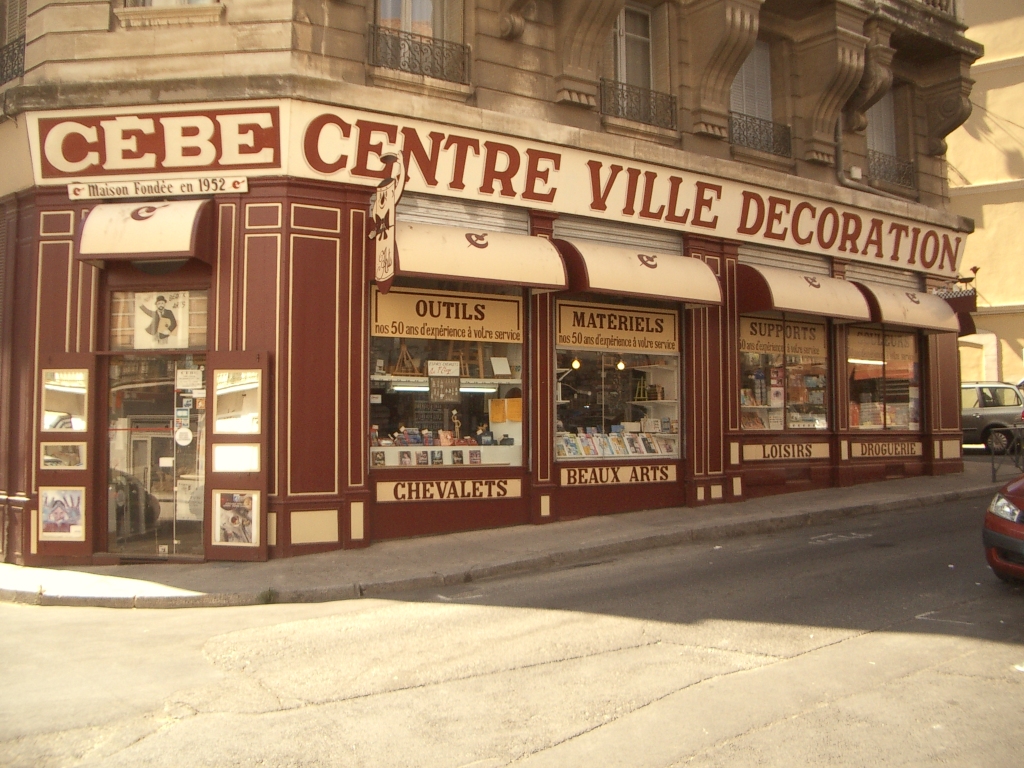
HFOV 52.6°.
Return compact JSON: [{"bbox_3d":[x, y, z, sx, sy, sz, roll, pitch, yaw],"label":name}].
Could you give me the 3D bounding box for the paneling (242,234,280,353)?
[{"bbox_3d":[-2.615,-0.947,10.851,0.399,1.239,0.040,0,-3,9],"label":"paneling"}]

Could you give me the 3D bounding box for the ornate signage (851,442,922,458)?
[{"bbox_3d":[5.909,1.039,16.299,1.754,0.220,0.030,2,-3,-34],"label":"ornate signage"}]

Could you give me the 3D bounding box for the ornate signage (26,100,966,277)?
[{"bbox_3d":[1.360,-2.653,15.975,15.955,0.902,2.153,2,-4,-34],"label":"ornate signage"}]

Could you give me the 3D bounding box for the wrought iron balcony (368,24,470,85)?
[{"bbox_3d":[-1.065,-3.747,11.848,1.316,0.459,0.120,2,-3,-34],"label":"wrought iron balcony"}]

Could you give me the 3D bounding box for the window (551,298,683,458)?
[{"bbox_3d":[1.387,-0.024,13.210,2.041,1.989,0.120,2,-4,-33],"label":"window"}]

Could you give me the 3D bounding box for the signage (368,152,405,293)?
[{"bbox_3d":[-1.504,-1.891,12.394,0.080,1.629,0.911,2,-4,-34],"label":"signage"}]

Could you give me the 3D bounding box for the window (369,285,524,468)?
[{"bbox_3d":[-0.748,-0.052,12.064,2.063,2.053,0.120,2,-3,-34],"label":"window"}]

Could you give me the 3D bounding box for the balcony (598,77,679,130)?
[{"bbox_3d":[1.912,-4.156,15.437,1.477,0.513,0.120,2,-4,-34],"label":"balcony"}]

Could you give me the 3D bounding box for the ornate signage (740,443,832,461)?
[{"bbox_3d":[4.510,1.102,16.908,2.056,0.244,0.040,2,-4,-34],"label":"ornate signage"}]

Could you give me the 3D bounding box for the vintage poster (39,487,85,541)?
[{"bbox_3d":[-4.775,1.386,11.013,0.535,0.573,0.025,0,-3,9],"label":"vintage poster"}]

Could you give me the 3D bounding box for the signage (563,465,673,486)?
[{"bbox_3d":[1.387,1.170,13.232,1.906,0.217,0.030,2,-3,-34],"label":"signage"}]

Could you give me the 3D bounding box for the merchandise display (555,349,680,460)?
[{"bbox_3d":[1.393,0.285,13.741,2.100,1.440,0.500,2,-3,-34],"label":"merchandise display"}]

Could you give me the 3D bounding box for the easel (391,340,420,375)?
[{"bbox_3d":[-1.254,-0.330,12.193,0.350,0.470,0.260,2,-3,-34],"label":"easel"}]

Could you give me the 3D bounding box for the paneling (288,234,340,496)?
[{"bbox_3d":[-2.349,-0.224,12.345,0.627,3.093,0.050,2,-4,-34],"label":"paneling"}]

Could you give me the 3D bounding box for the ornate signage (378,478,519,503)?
[{"bbox_3d":[-0.686,1.213,11.826,1.910,0.212,0.030,2,-3,-34],"label":"ornate signage"}]

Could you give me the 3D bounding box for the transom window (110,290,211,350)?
[{"bbox_3d":[-3.809,-0.681,11.199,1.121,0.649,0.060,0,-3,9],"label":"transom window"}]

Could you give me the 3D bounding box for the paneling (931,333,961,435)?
[{"bbox_3d":[8.115,-0.114,19.363,0.891,2.030,0.060,2,-4,-34],"label":"paneling"}]

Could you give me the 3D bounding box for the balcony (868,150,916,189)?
[{"bbox_3d":[6.904,-3.880,18.772,1.324,0.496,0.120,2,-4,-34],"label":"balcony"}]

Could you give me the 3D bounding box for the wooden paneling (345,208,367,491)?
[{"bbox_3d":[-1.892,-0.436,12.641,0.214,3.410,0.050,2,-4,-34],"label":"wooden paneling"}]

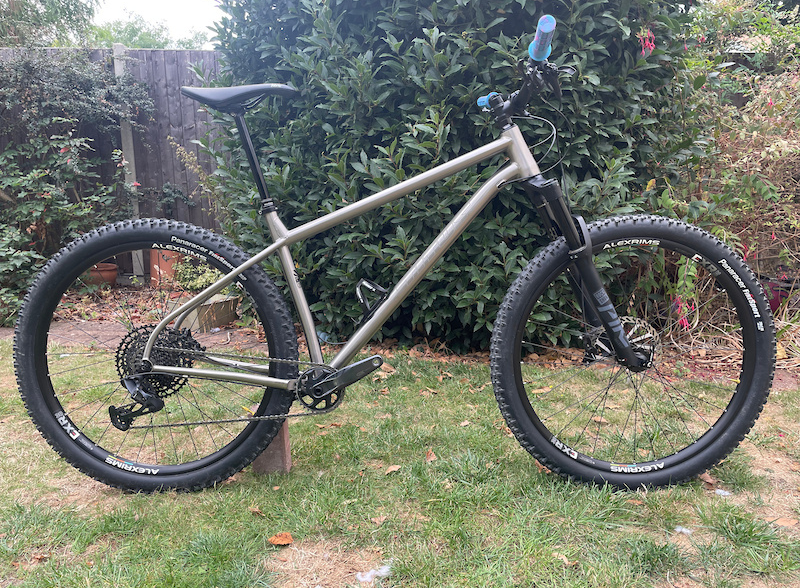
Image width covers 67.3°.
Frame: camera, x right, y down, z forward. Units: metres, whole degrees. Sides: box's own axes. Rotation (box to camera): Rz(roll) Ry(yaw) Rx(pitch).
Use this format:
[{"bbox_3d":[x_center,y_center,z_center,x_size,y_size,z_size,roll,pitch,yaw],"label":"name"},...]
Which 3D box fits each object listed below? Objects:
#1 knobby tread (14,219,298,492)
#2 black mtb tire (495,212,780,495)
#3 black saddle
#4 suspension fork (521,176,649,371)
[{"bbox_3d":[-0.637,0.178,1.585,0.742,0.742,0.061,-1,8,0],"label":"knobby tread"},{"bbox_3d":[0.611,0.167,1.583,0.742,0.742,0.061,-1,8,0],"label":"black mtb tire"},{"bbox_3d":[-0.396,-0.485,1.492,0.285,0.078,0.145,-1,8,0],"label":"black saddle"},{"bbox_3d":[0.473,-0.054,1.552,0.116,0.560,0.175,-23,7,3],"label":"suspension fork"}]

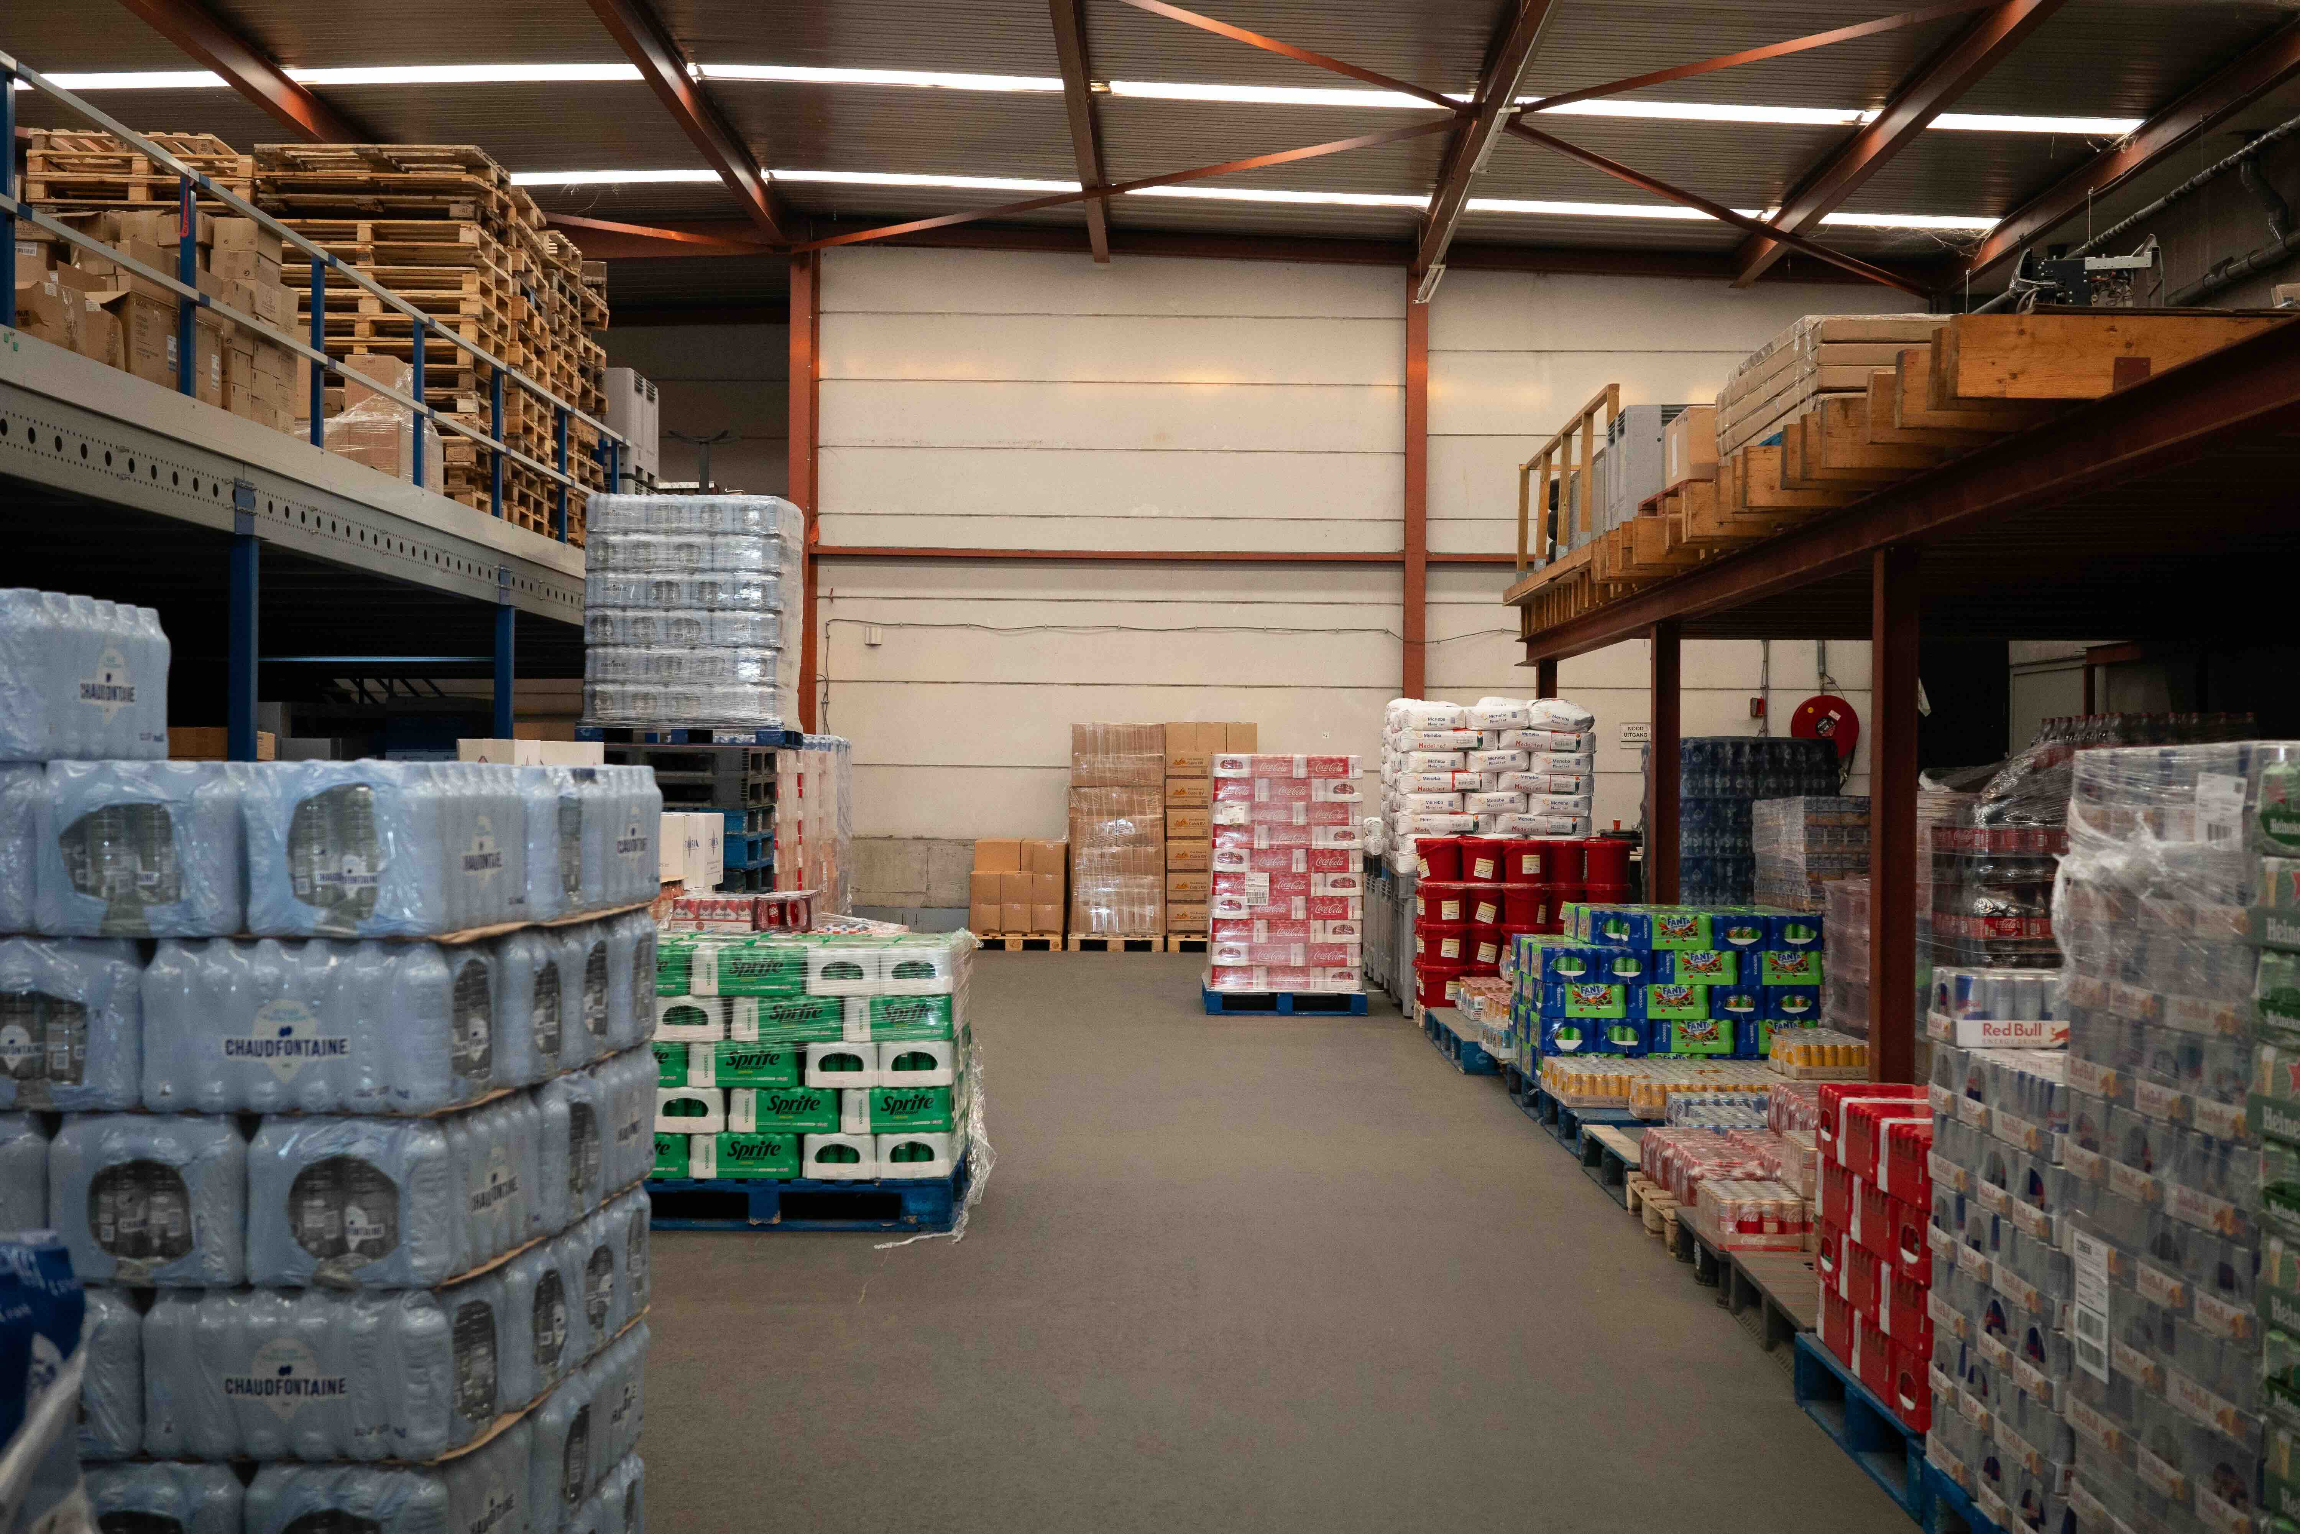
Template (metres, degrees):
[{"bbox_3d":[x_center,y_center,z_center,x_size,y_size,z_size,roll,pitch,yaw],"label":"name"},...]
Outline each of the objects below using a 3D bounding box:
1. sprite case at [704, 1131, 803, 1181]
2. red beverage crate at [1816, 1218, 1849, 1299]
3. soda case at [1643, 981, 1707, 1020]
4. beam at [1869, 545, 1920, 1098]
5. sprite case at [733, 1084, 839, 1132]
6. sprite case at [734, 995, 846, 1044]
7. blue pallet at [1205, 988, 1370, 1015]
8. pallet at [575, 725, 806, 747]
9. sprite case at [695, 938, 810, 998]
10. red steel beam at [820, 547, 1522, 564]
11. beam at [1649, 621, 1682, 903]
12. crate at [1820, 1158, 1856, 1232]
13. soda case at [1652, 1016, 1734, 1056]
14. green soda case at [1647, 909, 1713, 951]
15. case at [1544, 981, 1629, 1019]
[{"bbox_3d":[-1.289,1.240,8.254,0.348,0.147,0.232,1,0,1],"label":"sprite case"},{"bbox_3d":[1.700,1.094,5.728,0.348,0.147,0.235,0,0,-1],"label":"red beverage crate"},{"bbox_3d":[2.196,0.995,10.932,0.348,0.147,0.232,1,0,1],"label":"soda case"},{"bbox_3d":[2.847,0.351,9.782,0.133,2.369,0.140,1,0,1],"label":"beam"},{"bbox_3d":[-1.169,1.103,8.320,0.352,0.146,0.234,1,0,0],"label":"sprite case"},{"bbox_3d":[-1.150,0.795,8.251,0.355,0.147,0.235,0,0,0],"label":"sprite case"},{"bbox_3d":[0.863,1.478,16.480,1.000,0.162,1.200,1,0,1],"label":"blue pallet"},{"bbox_3d":[-2.700,-0.197,15.120,1.200,0.150,0.950,1,0,0],"label":"pallet"},{"bbox_3d":[-1.282,0.656,8.310,0.356,0.148,0.234,1,0,0],"label":"sprite case"},{"bbox_3d":[0.134,-1.852,22.500,6.300,0.085,0.140,1,0,1],"label":"red steel beam"},{"bbox_3d":[2.515,0.430,12.460,0.115,2.250,0.120,1,0,1],"label":"beam"},{"bbox_3d":[1.677,0.970,5.830,0.234,0.146,0.350,1,0,1],"label":"crate"},{"bbox_3d":[2.279,1.135,10.858,0.351,0.147,0.235,0,0,0],"label":"soda case"},{"bbox_3d":[2.212,0.694,10.861,0.314,0.147,0.235,0,0,0],"label":"green soda case"},{"bbox_3d":[1.834,0.985,10.859,0.351,0.147,0.235,0,0,0],"label":"case"}]

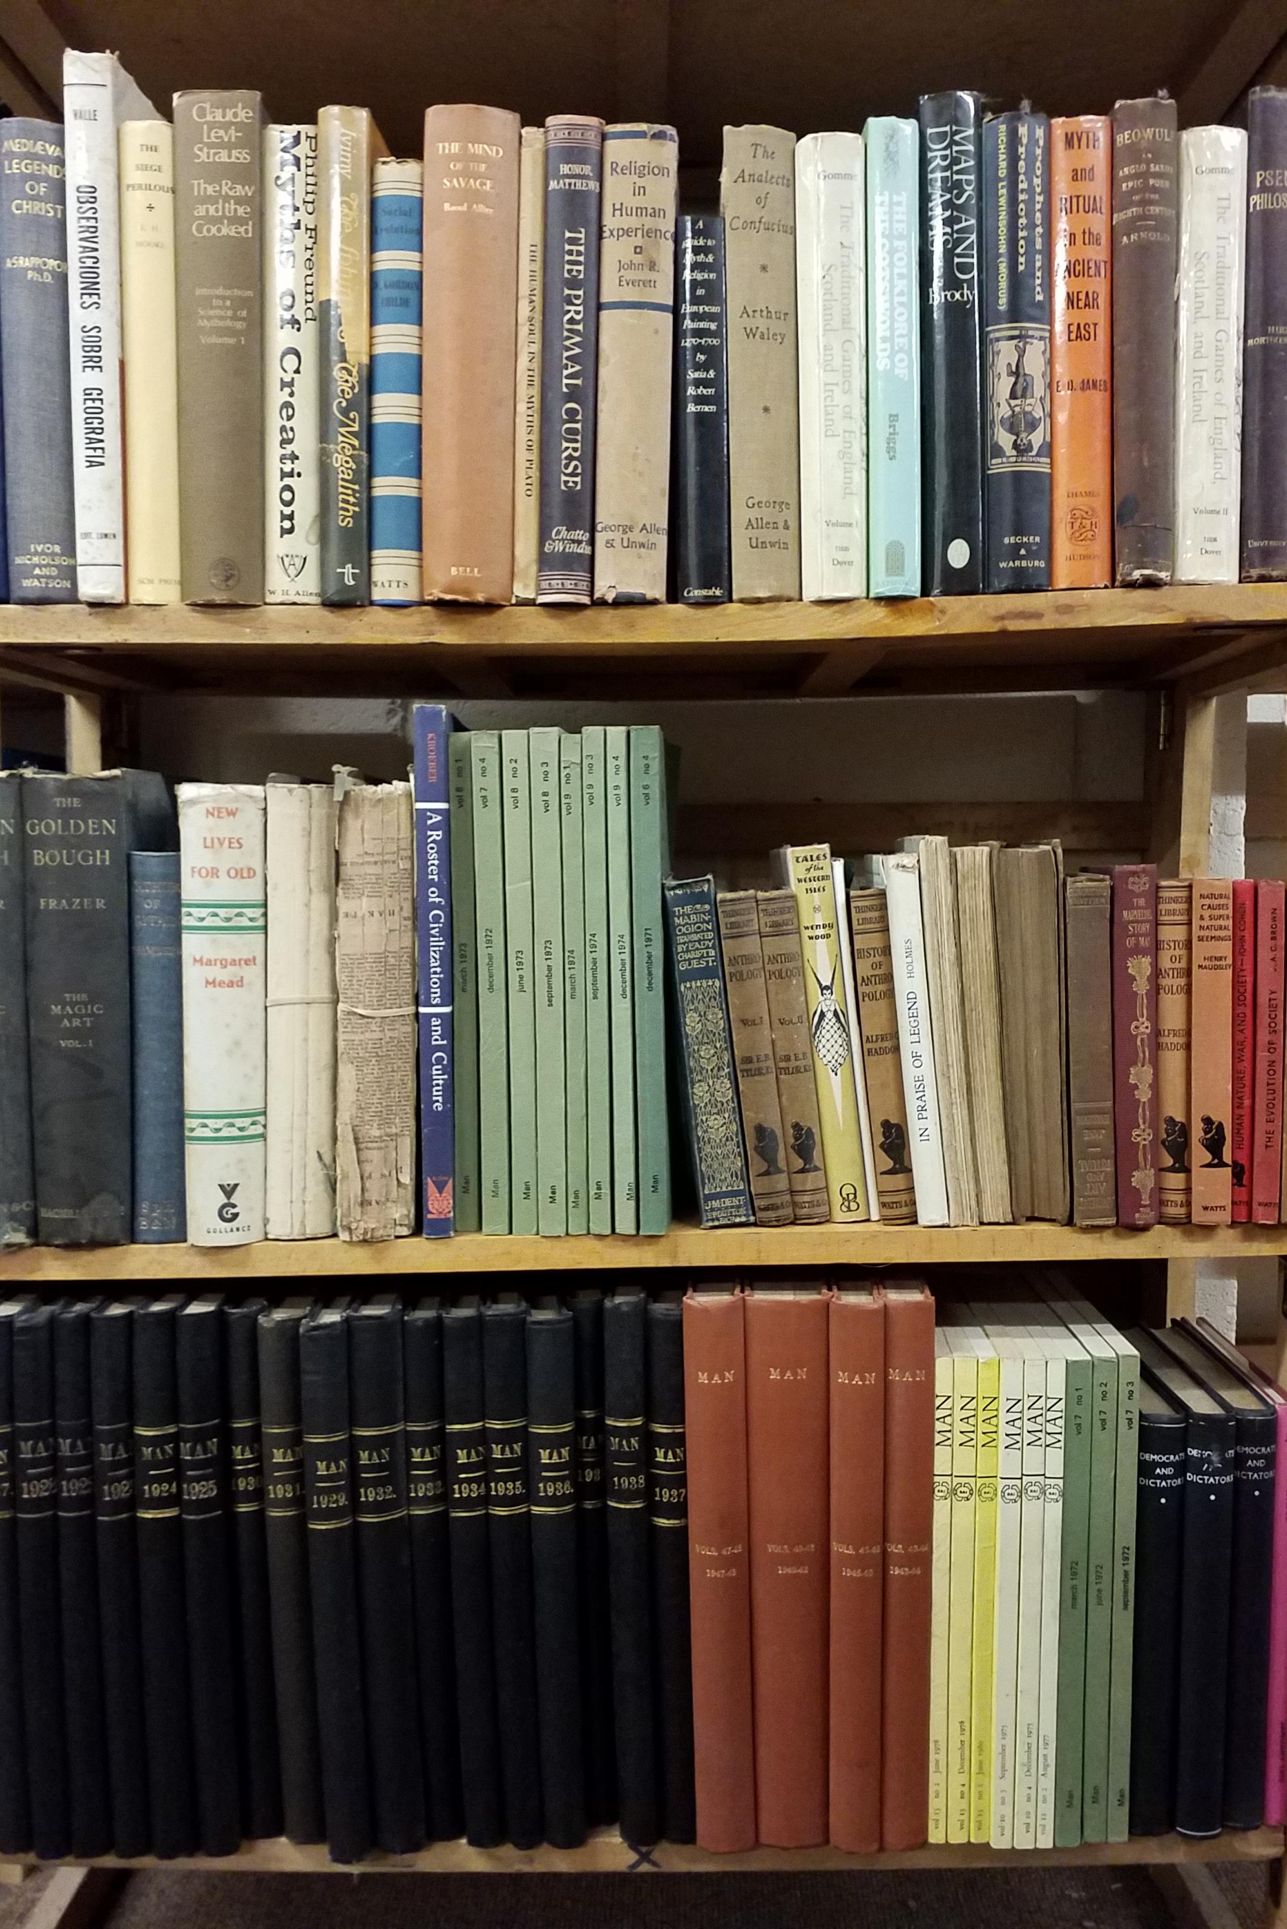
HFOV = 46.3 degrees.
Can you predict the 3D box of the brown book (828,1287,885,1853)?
[{"bbox_3d":[0.107,0.295,0.846,0.026,0.284,0.205,0,4,1],"label":"brown book"}]

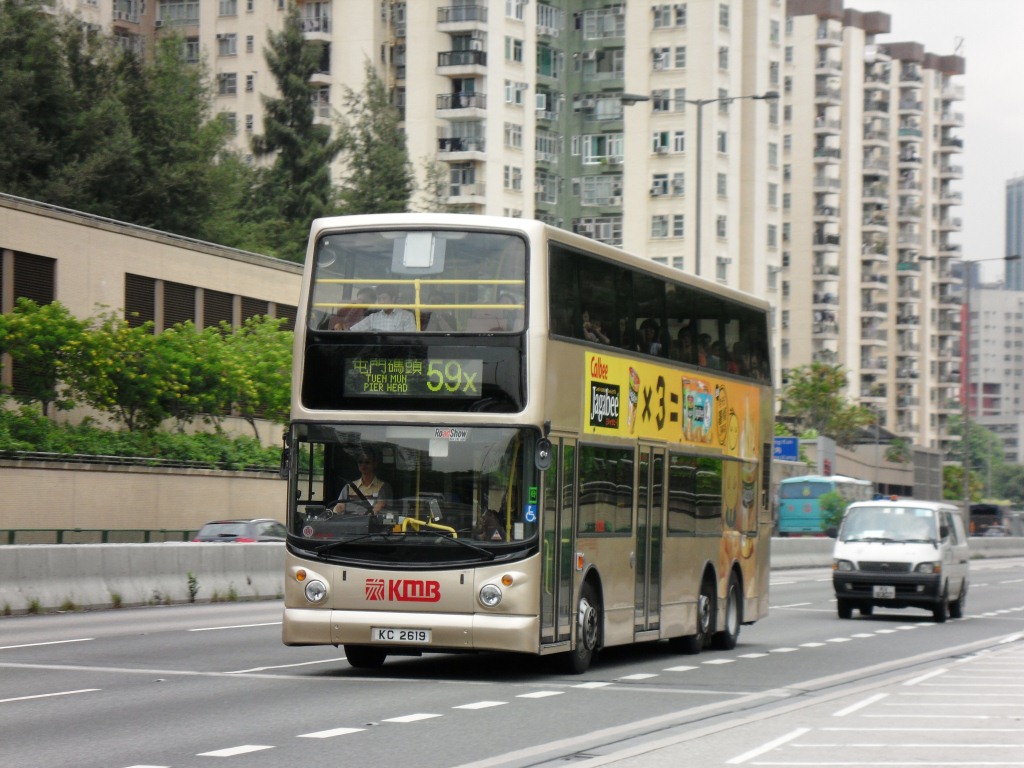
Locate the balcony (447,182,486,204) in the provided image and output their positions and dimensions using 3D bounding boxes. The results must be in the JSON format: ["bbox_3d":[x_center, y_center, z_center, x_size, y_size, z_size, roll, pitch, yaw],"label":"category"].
[{"bbox_3d":[-3.248,-12.065,226.292,2.800,1.450,1.450,-1,-3,28],"label":"balcony"}]

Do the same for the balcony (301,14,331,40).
[{"bbox_3d":[-13.180,-22.893,230.268,2.700,1.500,1.450,-1,-3,28],"label":"balcony"}]

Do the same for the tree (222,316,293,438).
[{"bbox_3d":[-8.216,-0.114,115.500,2.900,4.100,2.900,1,-2,0],"label":"tree"}]

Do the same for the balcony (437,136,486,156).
[{"bbox_3d":[-3.101,-14.571,222.298,2.840,1.500,1.360,0,-2,30],"label":"balcony"}]

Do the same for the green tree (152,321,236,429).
[{"bbox_3d":[-9.763,-0.108,109.500,2.900,3.700,2.900,0,-2,14],"label":"green tree"}]

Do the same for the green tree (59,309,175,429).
[{"bbox_3d":[-11.447,-0.232,103.000,3.300,3.800,3.400,1,-2,0],"label":"green tree"}]

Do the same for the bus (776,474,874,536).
[{"bbox_3d":[14.386,6.235,161.544,2.500,3.600,11.500,0,-2,14],"label":"bus"}]

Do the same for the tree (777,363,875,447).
[{"bbox_3d":[20.489,1.536,232.000,6.400,6.000,6.000,1,-2,0],"label":"tree"}]

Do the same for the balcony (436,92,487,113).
[{"bbox_3d":[-3.101,-17.342,222.298,2.840,1.500,1.360,0,-2,30],"label":"balcony"}]

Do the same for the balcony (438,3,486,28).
[{"bbox_3d":[-3.101,-22.777,222.298,2.840,1.500,1.360,0,-2,30],"label":"balcony"}]

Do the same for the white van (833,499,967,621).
[{"bbox_3d":[6.363,2.821,57.364,1.690,1.940,4.600,1,-2,13],"label":"white van"}]

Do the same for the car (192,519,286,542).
[{"bbox_3d":[-6.863,4.316,93.226,1.740,1.460,4.250,1,-2,15],"label":"car"}]

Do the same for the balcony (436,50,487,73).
[{"bbox_3d":[-3.184,-20.337,226.292,2.800,1.450,1.450,-1,-3,28],"label":"balcony"}]

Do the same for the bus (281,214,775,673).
[{"bbox_3d":[0.501,0.817,39.262,2.520,4.400,12.000,1,-2,15],"label":"bus"}]

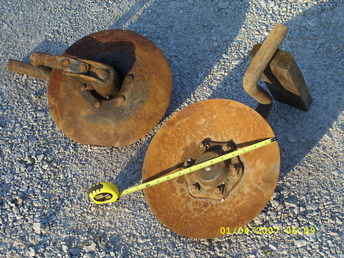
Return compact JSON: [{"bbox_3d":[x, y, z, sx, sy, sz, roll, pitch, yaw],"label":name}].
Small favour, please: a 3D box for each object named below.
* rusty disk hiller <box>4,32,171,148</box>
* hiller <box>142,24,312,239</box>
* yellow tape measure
[{"bbox_3d":[-0.203,-0.128,1.823,0.420,0.125,0.320,11,55,8],"label":"rusty disk hiller"},{"bbox_3d":[0.150,-0.016,1.716,0.325,0.168,0.570,25,58,17],"label":"hiller"},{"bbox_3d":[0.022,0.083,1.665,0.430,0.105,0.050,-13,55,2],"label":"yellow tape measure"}]

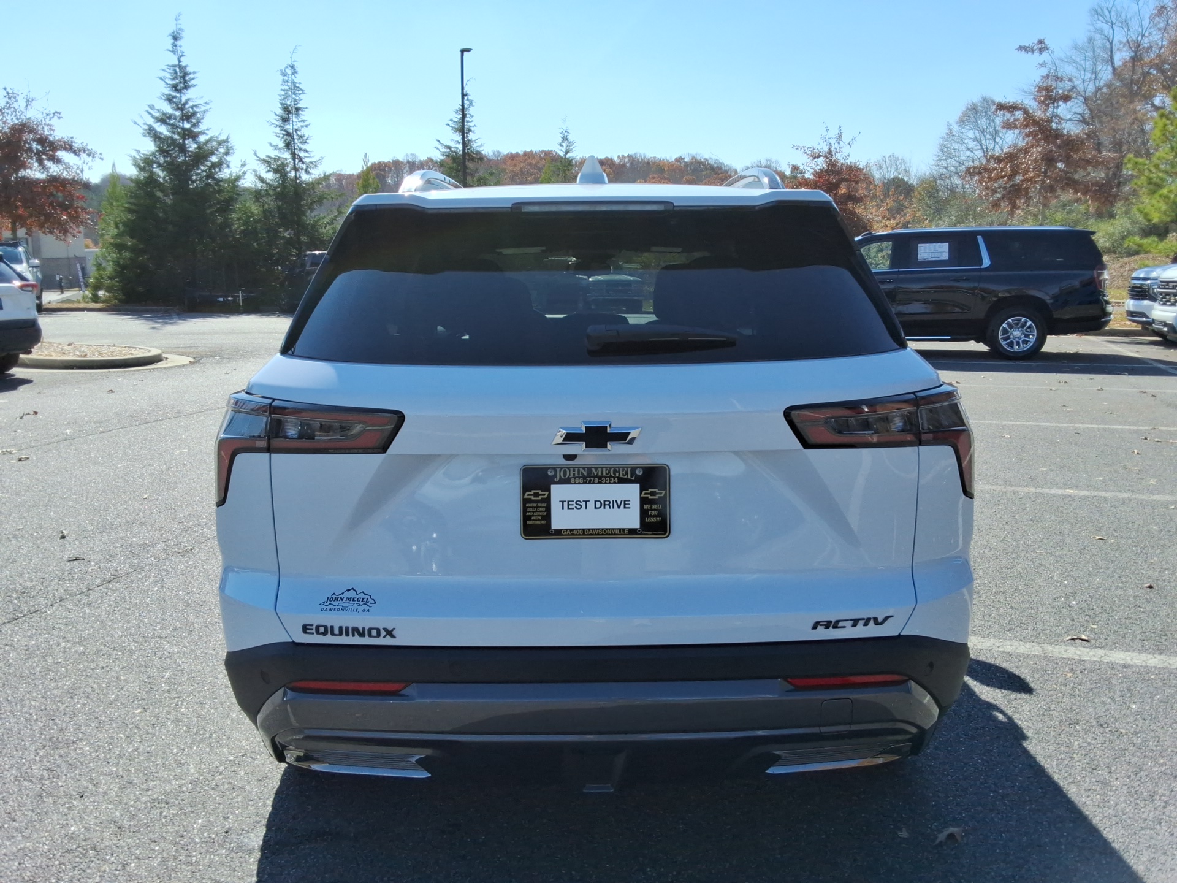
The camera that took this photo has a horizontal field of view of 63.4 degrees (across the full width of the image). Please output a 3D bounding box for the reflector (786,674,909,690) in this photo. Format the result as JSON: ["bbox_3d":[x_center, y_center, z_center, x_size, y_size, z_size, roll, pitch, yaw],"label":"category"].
[{"bbox_3d":[0.537,0.499,1.977,0.255,0.024,0.035,-2,11,-5],"label":"reflector"}]

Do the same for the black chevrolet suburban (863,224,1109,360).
[{"bbox_3d":[5.097,-2.395,15.212,5.700,1.920,2.060,3,11,16],"label":"black chevrolet suburban"}]

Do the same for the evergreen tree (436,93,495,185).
[{"bbox_3d":[-5.055,-10.004,38.813,3.000,8.198,3.000,0,11,0],"label":"evergreen tree"}]

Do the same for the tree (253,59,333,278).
[{"bbox_3d":[-9.058,-7.835,29.042,2.800,7.604,2.800,0,11,0],"label":"tree"}]

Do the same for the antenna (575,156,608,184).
[{"bbox_3d":[0.011,-0.700,2.463,0.083,0.078,0.170,0,11,0],"label":"antenna"}]

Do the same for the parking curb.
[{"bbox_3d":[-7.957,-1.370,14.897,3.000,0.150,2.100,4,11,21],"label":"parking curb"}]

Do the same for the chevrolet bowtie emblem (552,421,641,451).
[{"bbox_3d":[0.017,-0.011,1.885,0.177,0.058,0.018,-1,11,0],"label":"chevrolet bowtie emblem"}]

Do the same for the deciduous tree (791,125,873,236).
[{"bbox_3d":[9.454,-8.826,37.008,3.700,6.500,3.700,0,11,0],"label":"deciduous tree"}]

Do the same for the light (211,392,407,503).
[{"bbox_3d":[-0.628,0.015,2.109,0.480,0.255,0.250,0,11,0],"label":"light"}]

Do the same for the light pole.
[{"bbox_3d":[-3.972,-8.331,30.480,0.480,7.994,0.300,4,12,24],"label":"light pole"}]

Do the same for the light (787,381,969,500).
[{"bbox_3d":[0.645,0.020,2.050,0.500,0.275,0.300,-1,11,0],"label":"light"}]

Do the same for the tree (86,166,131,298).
[{"bbox_3d":[-15.667,-6.788,31.285,1.750,4.400,1.750,0,11,0],"label":"tree"}]

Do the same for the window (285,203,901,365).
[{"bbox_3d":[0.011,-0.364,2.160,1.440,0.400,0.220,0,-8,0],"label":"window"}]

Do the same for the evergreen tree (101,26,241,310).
[{"bbox_3d":[-13.288,-8.770,30.406,4.500,8.800,4.500,0,11,0],"label":"evergreen tree"}]

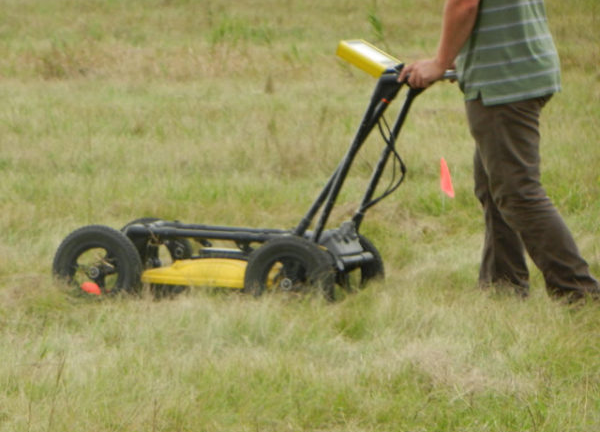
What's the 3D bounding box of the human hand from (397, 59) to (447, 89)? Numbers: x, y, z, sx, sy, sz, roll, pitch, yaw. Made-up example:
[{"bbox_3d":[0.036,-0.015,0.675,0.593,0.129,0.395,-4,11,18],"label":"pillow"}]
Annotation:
[{"bbox_3d":[0.465,-0.541,16.700,0.165,0.085,0.090,-13,-1,24],"label":"human hand"}]

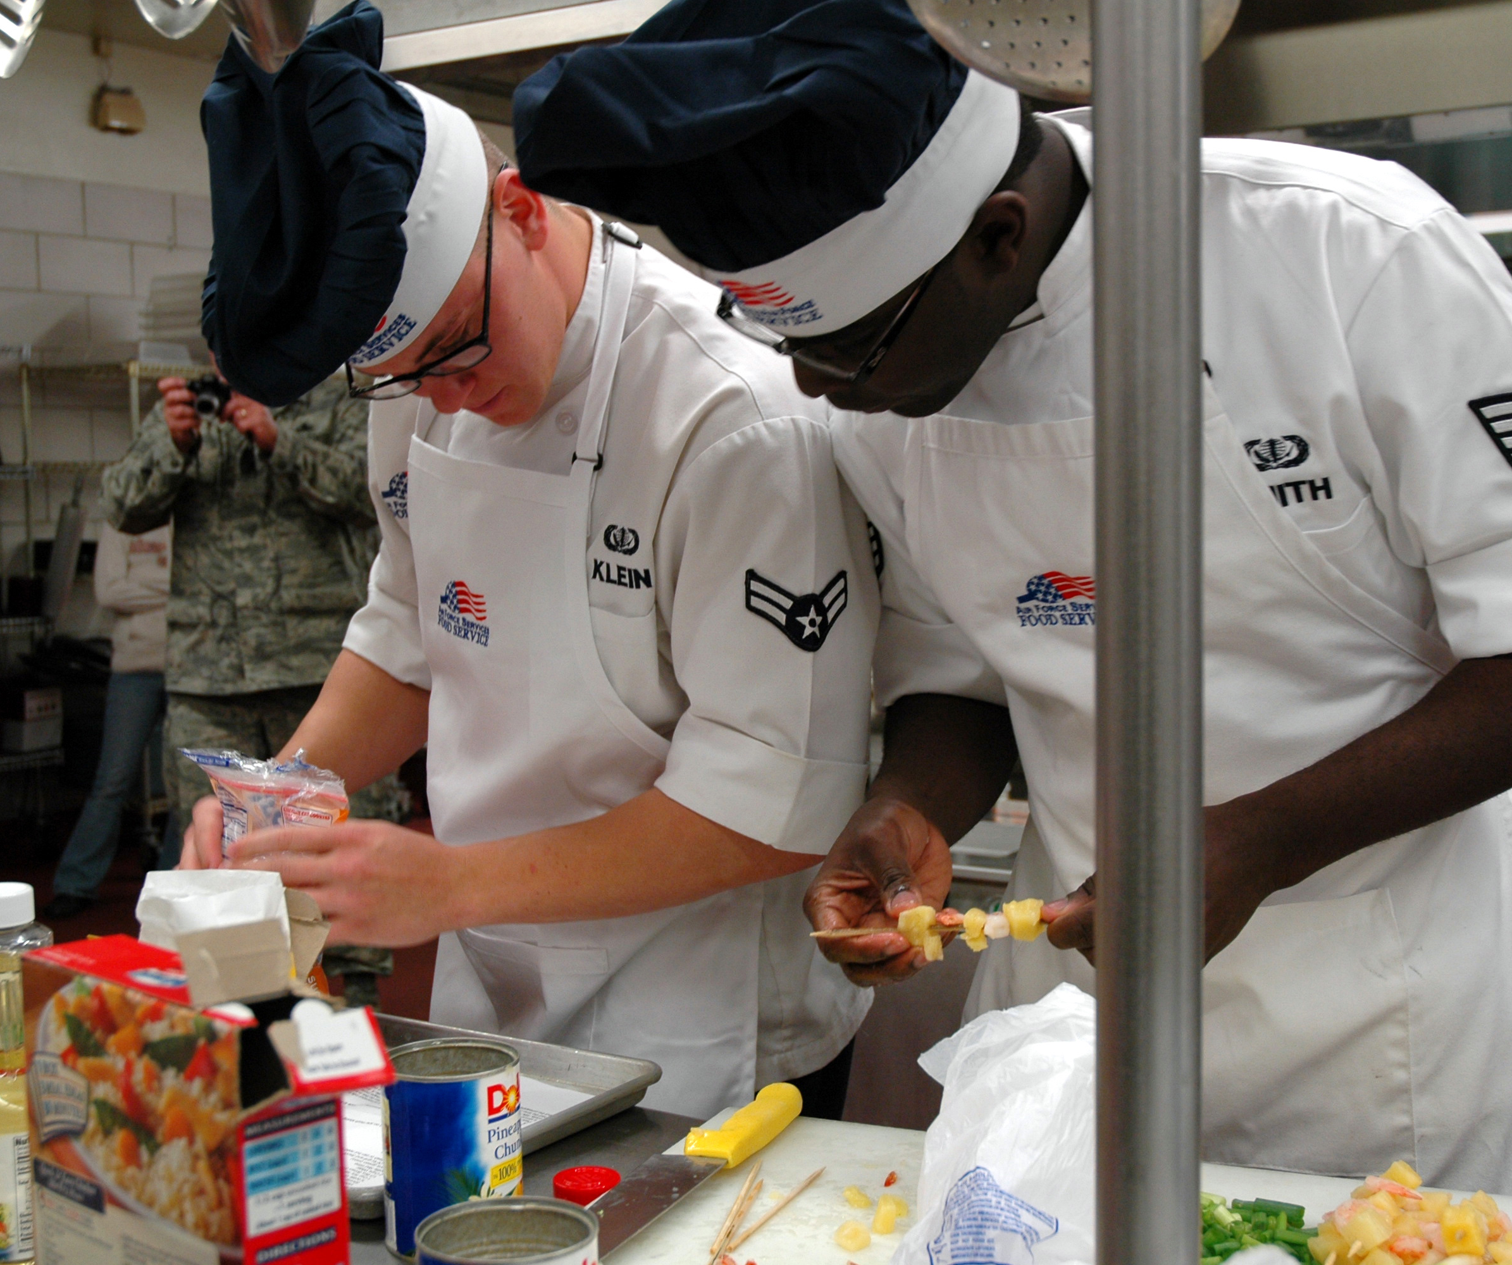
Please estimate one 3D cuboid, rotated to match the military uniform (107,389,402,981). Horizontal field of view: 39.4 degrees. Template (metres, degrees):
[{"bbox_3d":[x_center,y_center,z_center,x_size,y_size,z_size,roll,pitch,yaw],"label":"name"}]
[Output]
[{"bbox_3d":[-1.063,0.086,4.500,0.620,1.340,0.460,-1,7,-7],"label":"military uniform"}]

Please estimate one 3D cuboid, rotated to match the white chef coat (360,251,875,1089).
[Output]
[{"bbox_3d":[-0.105,0.030,1.690,0.460,0.710,0.360,6,9,44],"label":"white chef coat"}]

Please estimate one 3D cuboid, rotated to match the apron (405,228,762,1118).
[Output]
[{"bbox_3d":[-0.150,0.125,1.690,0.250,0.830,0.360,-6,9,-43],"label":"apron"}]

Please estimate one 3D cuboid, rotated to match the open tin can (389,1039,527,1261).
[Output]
[{"bbox_3d":[-0.194,0.333,1.355,0.087,0.116,0.087,0,6,0],"label":"open tin can"}]

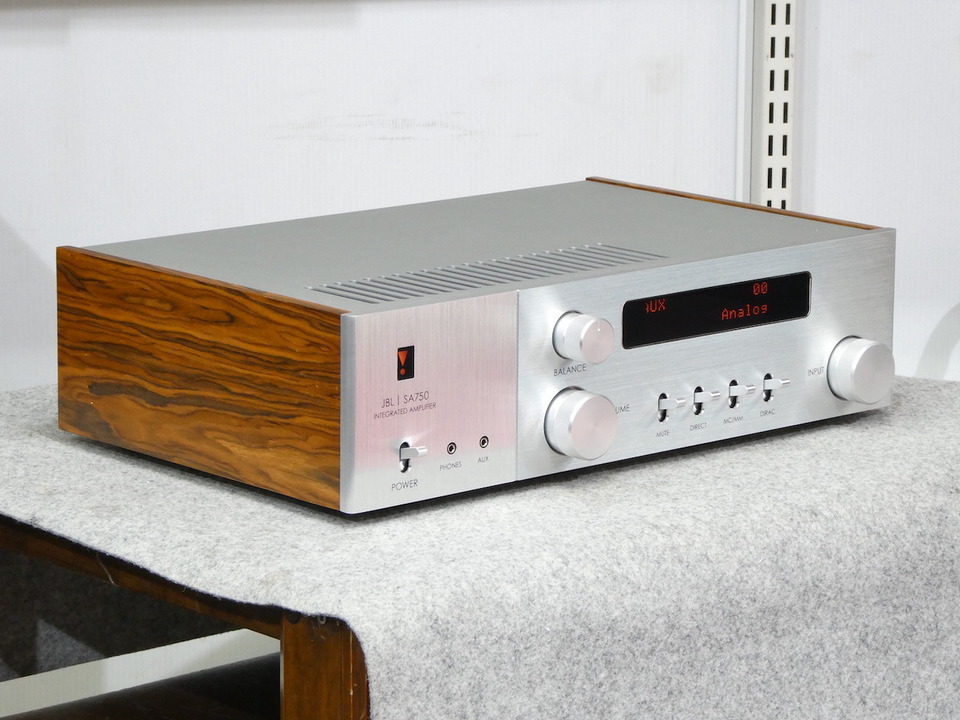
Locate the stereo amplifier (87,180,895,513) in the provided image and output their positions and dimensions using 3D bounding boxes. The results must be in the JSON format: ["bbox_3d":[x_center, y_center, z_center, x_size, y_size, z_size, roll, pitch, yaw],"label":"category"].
[{"bbox_3d":[0.010,-0.015,2.315,0.451,0.118,0.298,-10,16,-41],"label":"stereo amplifier"}]

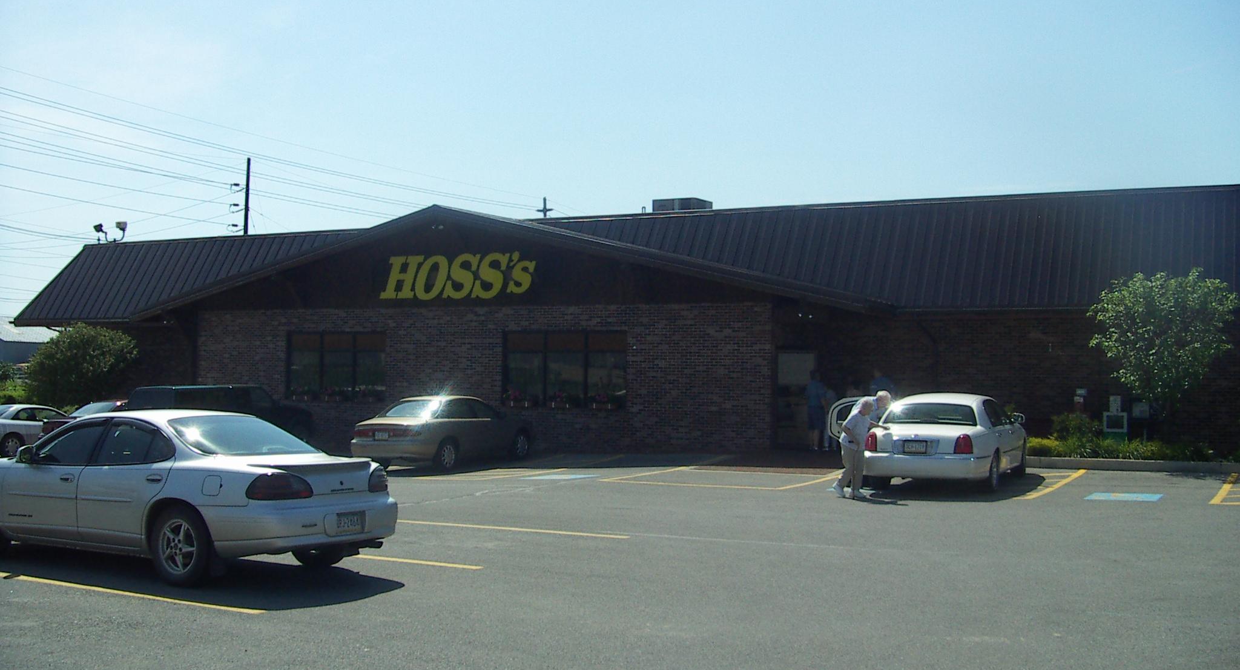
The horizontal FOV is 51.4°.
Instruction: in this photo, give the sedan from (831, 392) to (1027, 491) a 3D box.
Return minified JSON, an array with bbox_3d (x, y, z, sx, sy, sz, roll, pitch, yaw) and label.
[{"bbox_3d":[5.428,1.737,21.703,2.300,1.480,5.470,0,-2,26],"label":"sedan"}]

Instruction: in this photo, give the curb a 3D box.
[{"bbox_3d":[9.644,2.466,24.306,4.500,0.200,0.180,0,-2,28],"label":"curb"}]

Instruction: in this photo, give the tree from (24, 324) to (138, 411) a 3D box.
[{"bbox_3d":[-16.039,1.068,38.257,3.300,2.800,3.100,1,-2,-17],"label":"tree"}]

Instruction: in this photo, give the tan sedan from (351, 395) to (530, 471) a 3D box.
[{"bbox_3d":[-3.535,1.974,26.881,1.850,1.440,4.950,0,-2,26],"label":"tan sedan"}]

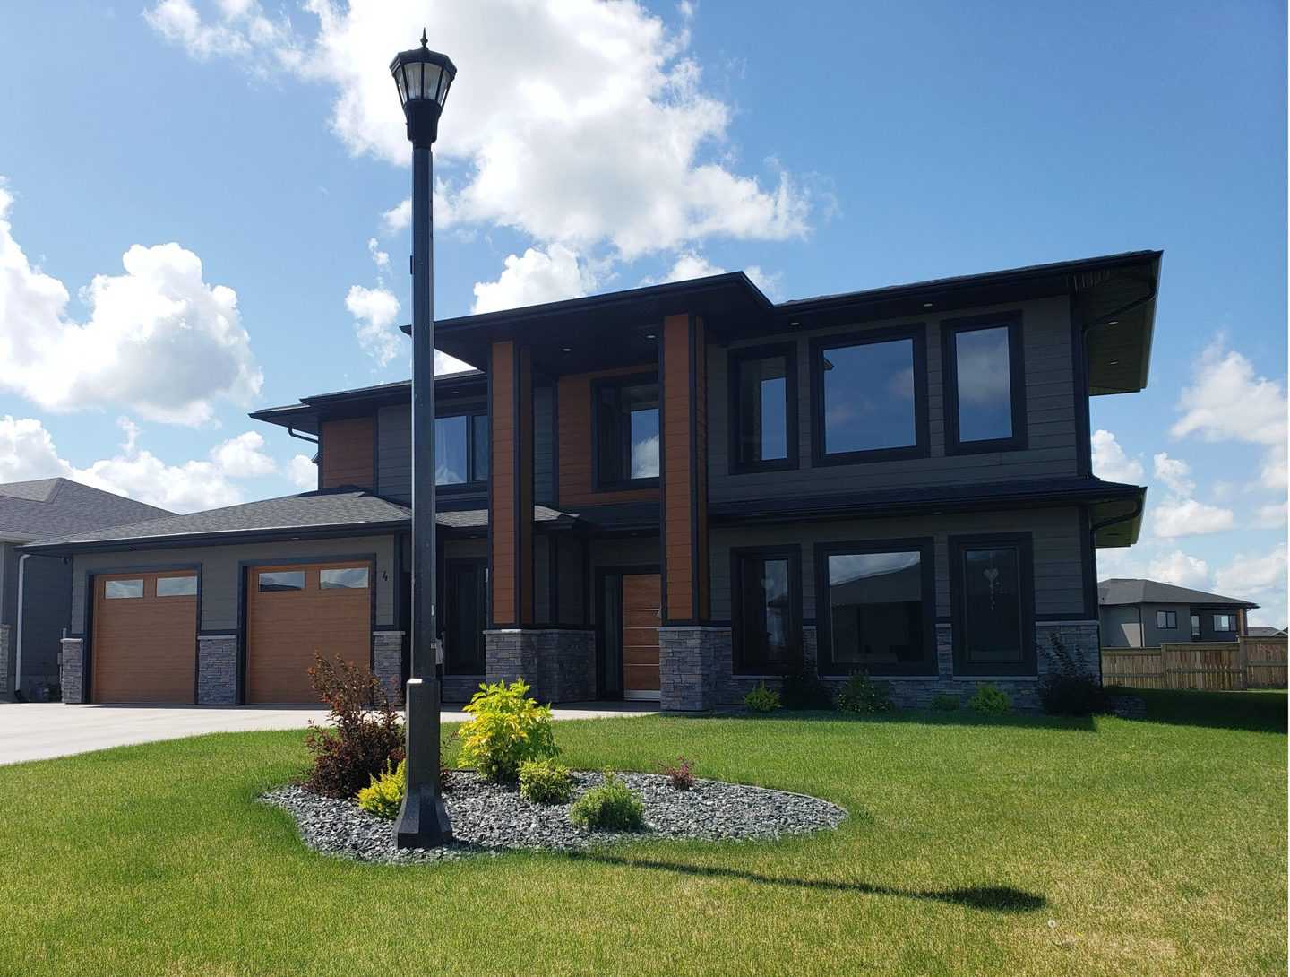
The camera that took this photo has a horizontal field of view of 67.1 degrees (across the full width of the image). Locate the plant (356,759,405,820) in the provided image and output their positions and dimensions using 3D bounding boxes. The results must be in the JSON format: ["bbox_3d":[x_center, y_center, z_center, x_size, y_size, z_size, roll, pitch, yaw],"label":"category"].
[{"bbox_3d":[-1.970,2.263,7.350,0.420,0.440,0.410,-5,-9,26],"label":"plant"}]

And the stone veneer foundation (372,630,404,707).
[{"bbox_3d":[-4.156,2.946,15.971,0.643,1.186,0.300,-4,-7,25],"label":"stone veneer foundation"}]

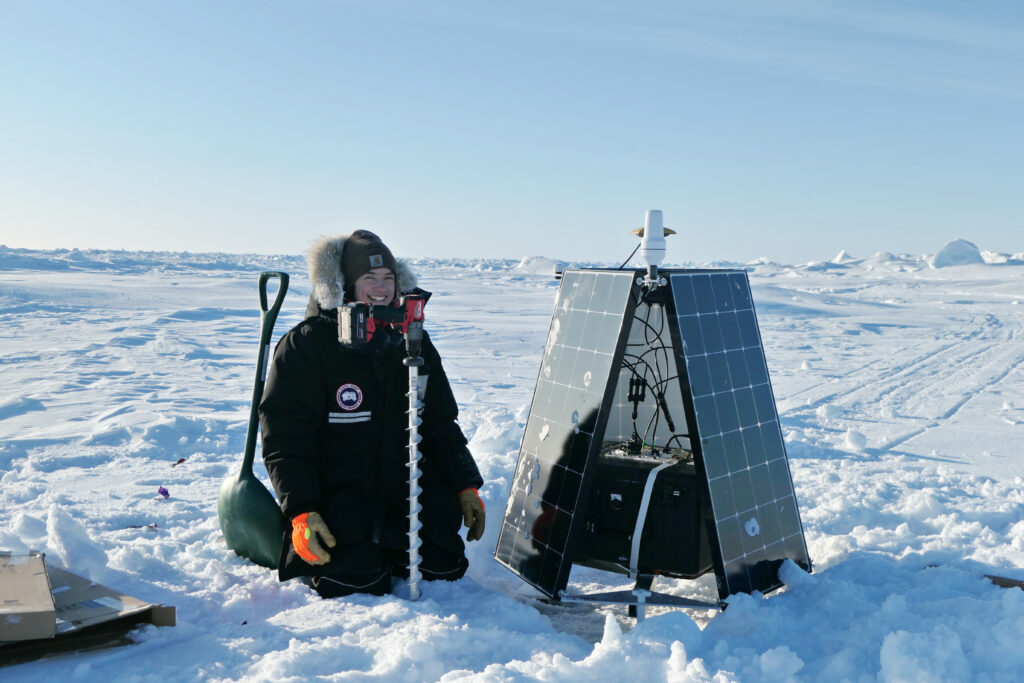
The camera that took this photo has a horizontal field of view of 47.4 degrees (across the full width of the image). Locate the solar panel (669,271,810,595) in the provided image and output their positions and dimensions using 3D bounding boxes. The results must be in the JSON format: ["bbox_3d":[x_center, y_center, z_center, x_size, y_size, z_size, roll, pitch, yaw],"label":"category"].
[{"bbox_3d":[0.721,0.284,3.748,0.032,1.040,0.535,-14,-5,39],"label":"solar panel"}]

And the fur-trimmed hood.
[{"bbox_3d":[-0.497,-0.213,3.880,0.330,0.280,0.240,-2,5,-32],"label":"fur-trimmed hood"}]

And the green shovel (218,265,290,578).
[{"bbox_3d":[-0.884,0.281,4.050,0.340,1.070,0.180,5,1,43],"label":"green shovel"}]

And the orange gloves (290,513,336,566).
[{"bbox_3d":[-0.616,0.608,3.620,0.120,0.175,0.120,-2,5,-32],"label":"orange gloves"}]

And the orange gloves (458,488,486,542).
[{"bbox_3d":[-0.131,0.576,3.880,0.085,0.185,0.105,-2,5,-32],"label":"orange gloves"}]

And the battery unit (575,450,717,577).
[{"bbox_3d":[0.473,0.554,3.965,0.480,0.345,0.390,3,5,31],"label":"battery unit"}]

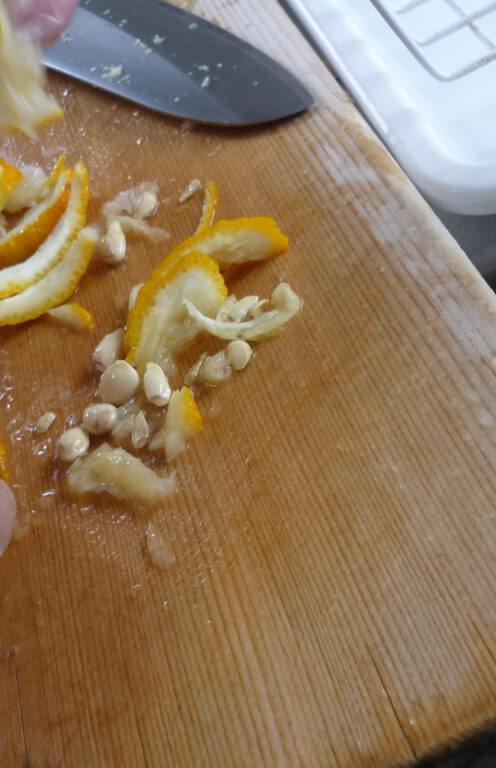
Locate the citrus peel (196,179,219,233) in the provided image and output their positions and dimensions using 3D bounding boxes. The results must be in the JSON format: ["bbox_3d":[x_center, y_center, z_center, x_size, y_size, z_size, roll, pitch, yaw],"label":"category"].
[{"bbox_3d":[-0.012,-0.054,0.292,0.005,0.005,0.024,-8,52,23],"label":"citrus peel"}]

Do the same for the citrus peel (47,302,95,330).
[{"bbox_3d":[-0.053,-0.020,0.288,0.022,0.006,0.008,16,65,36],"label":"citrus peel"}]

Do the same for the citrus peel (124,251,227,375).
[{"bbox_3d":[-0.020,-0.018,0.263,0.036,0.014,0.019,-48,48,-12],"label":"citrus peel"}]

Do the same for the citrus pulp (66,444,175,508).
[{"bbox_3d":[-0.033,0.023,0.242,0.030,0.009,0.013,4,58,31],"label":"citrus pulp"}]

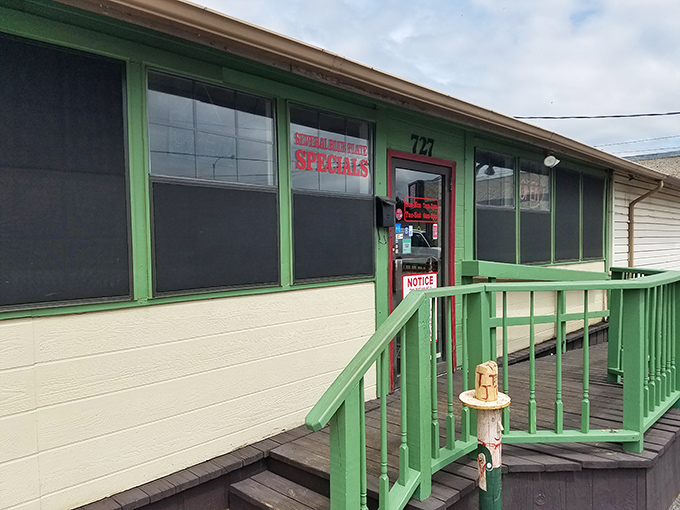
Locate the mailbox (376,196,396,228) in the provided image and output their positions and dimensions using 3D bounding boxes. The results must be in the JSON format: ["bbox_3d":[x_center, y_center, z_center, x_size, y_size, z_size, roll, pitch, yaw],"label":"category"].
[{"bbox_3d":[0.378,-0.346,4.115,0.085,0.252,0.151,1,2,44],"label":"mailbox"}]

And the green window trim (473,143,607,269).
[{"bbox_3d":[2.830,-0.515,6.712,0.100,1.351,4.227,1,2,44],"label":"green window trim"}]

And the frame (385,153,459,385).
[{"bbox_3d":[0.749,0.129,4.605,0.120,2.022,1.036,1,2,44],"label":"frame"}]

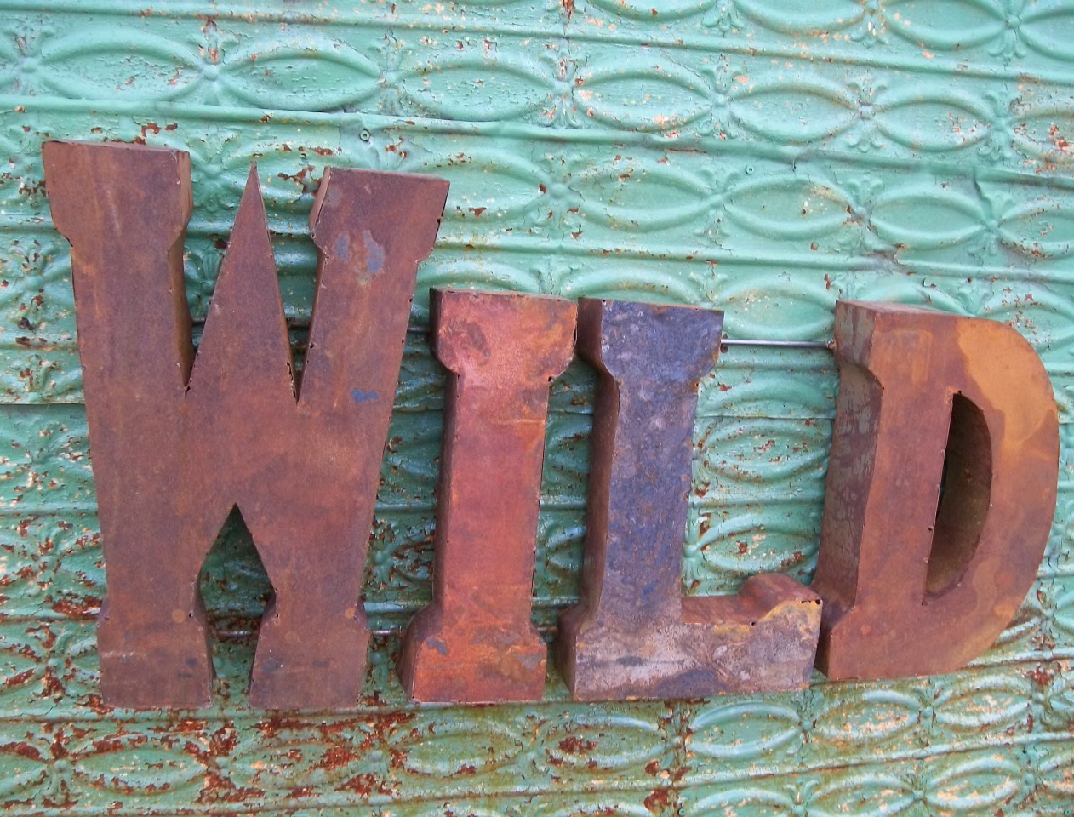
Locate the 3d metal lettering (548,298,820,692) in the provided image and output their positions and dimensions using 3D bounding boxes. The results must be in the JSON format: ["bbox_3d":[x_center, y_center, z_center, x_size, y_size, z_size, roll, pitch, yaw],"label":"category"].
[{"bbox_3d":[0.153,0.084,1.077,0.236,0.366,0.079,1,10,-13],"label":"3d metal lettering"}]

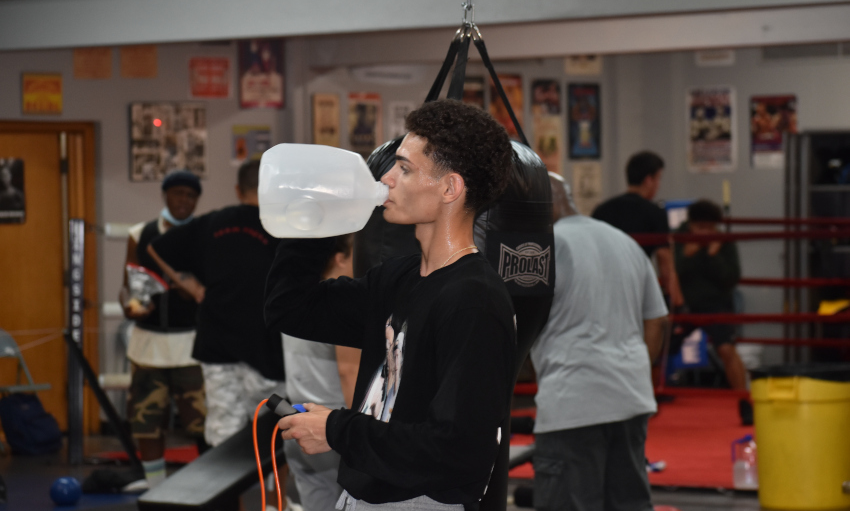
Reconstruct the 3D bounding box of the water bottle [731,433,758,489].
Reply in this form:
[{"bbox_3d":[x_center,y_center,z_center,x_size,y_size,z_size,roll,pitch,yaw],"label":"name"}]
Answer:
[{"bbox_3d":[1.726,1.111,18.000,0.155,0.290,0.150,0,1,0],"label":"water bottle"}]

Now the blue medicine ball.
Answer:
[{"bbox_3d":[-1.860,1.225,17.400,0.157,0.157,0.157,0,1,0],"label":"blue medicine ball"}]

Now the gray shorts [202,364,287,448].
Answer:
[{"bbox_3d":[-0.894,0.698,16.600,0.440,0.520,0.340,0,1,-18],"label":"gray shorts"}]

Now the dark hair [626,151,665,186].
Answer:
[{"bbox_3d":[1.289,-0.508,19.600,0.220,0.205,0.190,-1,1,-41],"label":"dark hair"}]

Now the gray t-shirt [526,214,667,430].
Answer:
[{"bbox_3d":[0.611,0.239,11.800,0.470,0.760,0.380,0,1,-19],"label":"gray t-shirt"}]

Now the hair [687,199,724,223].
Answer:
[{"bbox_3d":[1.840,-0.289,22.000,0.235,0.190,0.225,0,1,9],"label":"hair"}]

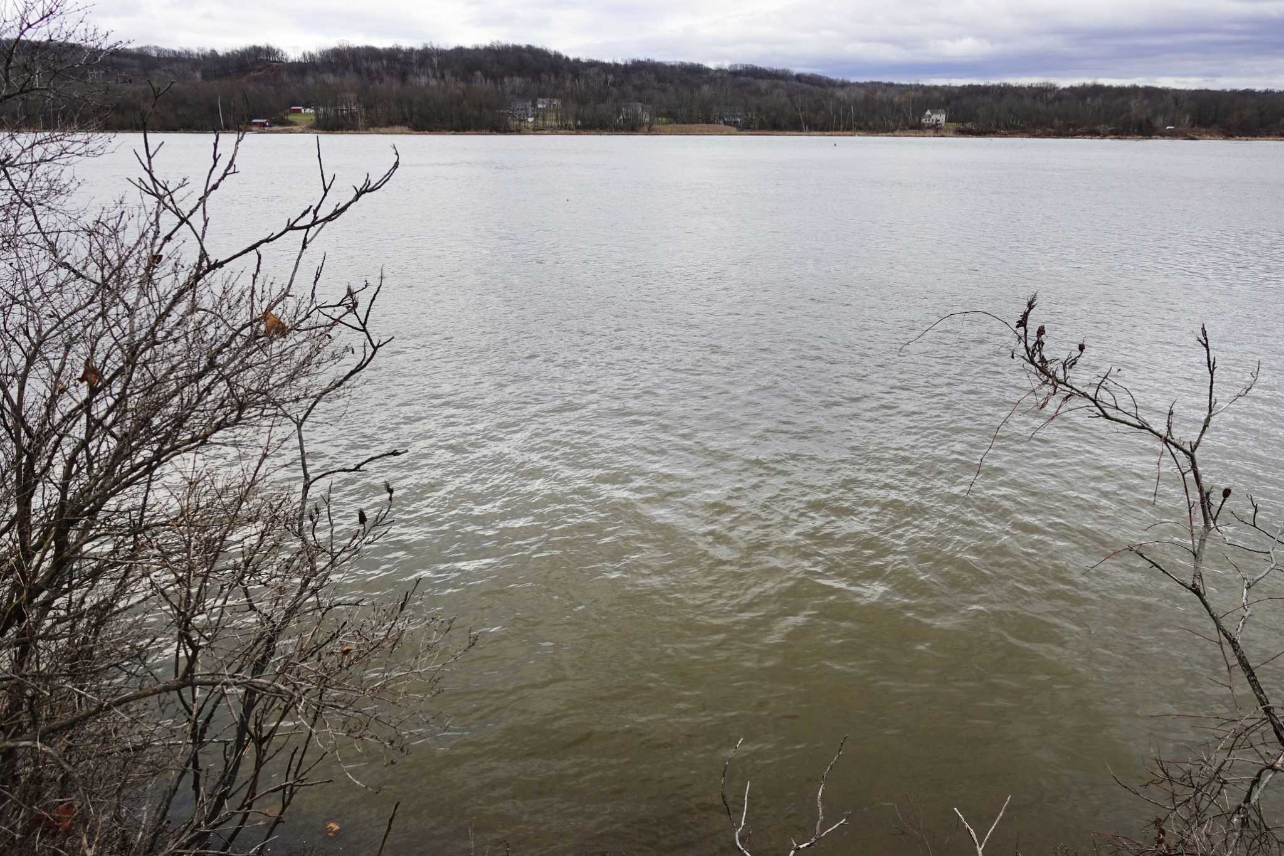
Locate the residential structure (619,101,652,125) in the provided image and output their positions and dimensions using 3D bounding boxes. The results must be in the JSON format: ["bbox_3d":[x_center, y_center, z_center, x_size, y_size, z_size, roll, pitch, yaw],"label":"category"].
[{"bbox_3d":[-3.290,-160.340,436.470,16.120,10.850,10.000,0,19,0],"label":"residential structure"}]

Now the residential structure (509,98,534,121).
[{"bbox_3d":[-61.840,-162.250,436.750,11.070,10.350,9.500,0,19,0],"label":"residential structure"}]

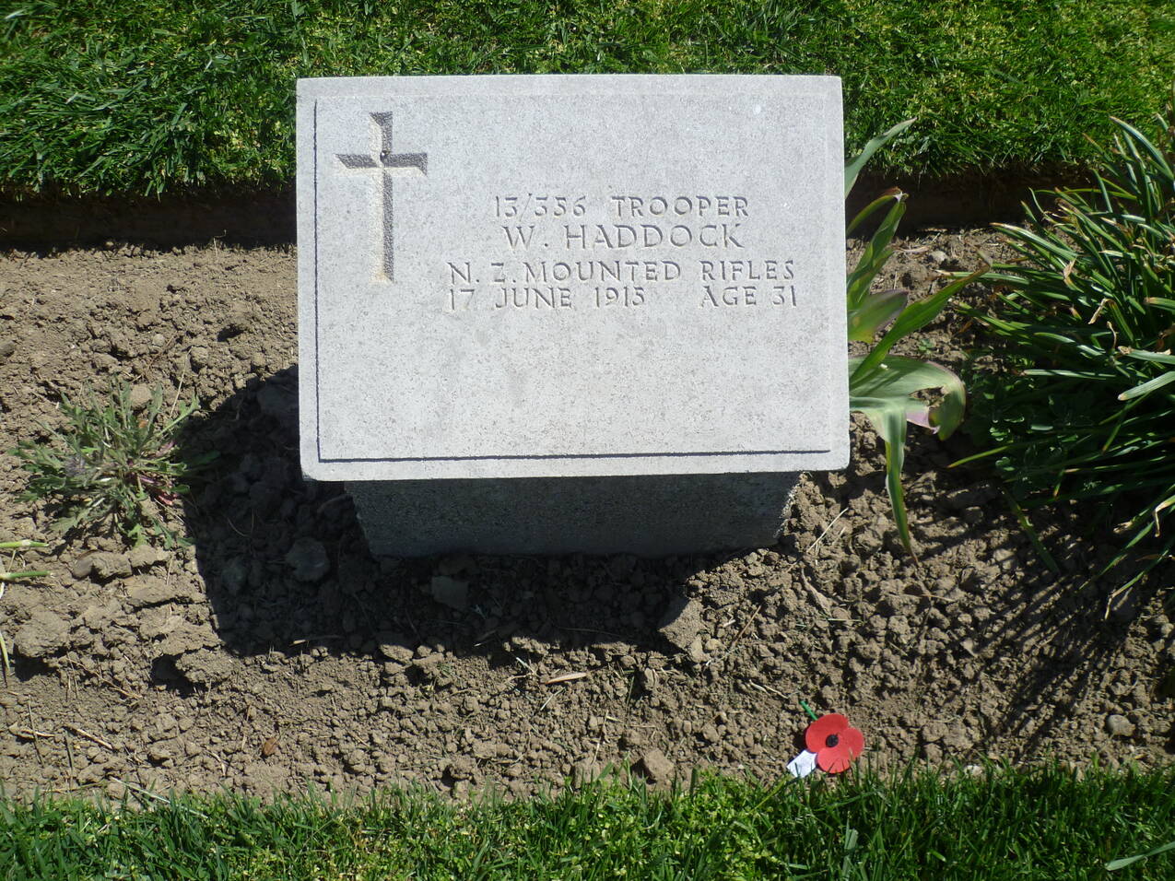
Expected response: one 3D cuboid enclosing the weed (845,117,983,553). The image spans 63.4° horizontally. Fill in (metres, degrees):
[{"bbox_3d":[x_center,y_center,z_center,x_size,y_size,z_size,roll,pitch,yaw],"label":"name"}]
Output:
[{"bbox_3d":[0.366,-0.130,1.177,0.220,0.360,0.370,-1,54,-2],"label":"weed"}]

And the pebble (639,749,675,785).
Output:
[{"bbox_3d":[0.075,0.354,1.029,0.036,0.026,0.034,-1,54,-2],"label":"pebble"}]

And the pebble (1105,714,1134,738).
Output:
[{"bbox_3d":[0.599,0.322,1.071,0.031,0.018,0.023,-1,54,-2],"label":"pebble"}]

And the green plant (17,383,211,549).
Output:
[{"bbox_3d":[-0.608,0.029,1.215,0.240,0.075,0.225,-1,54,-2],"label":"green plant"}]

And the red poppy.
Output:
[{"bbox_3d":[0.272,0.333,1.046,0.066,0.022,0.062,-1,54,-2],"label":"red poppy"}]

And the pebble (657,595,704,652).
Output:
[{"bbox_3d":[0.110,0.217,1.119,0.055,0.040,0.054,-1,54,-2],"label":"pebble"}]

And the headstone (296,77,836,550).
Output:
[{"bbox_3d":[-0.013,-0.099,1.024,0.508,0.555,0.405,-1,54,-2],"label":"headstone"}]

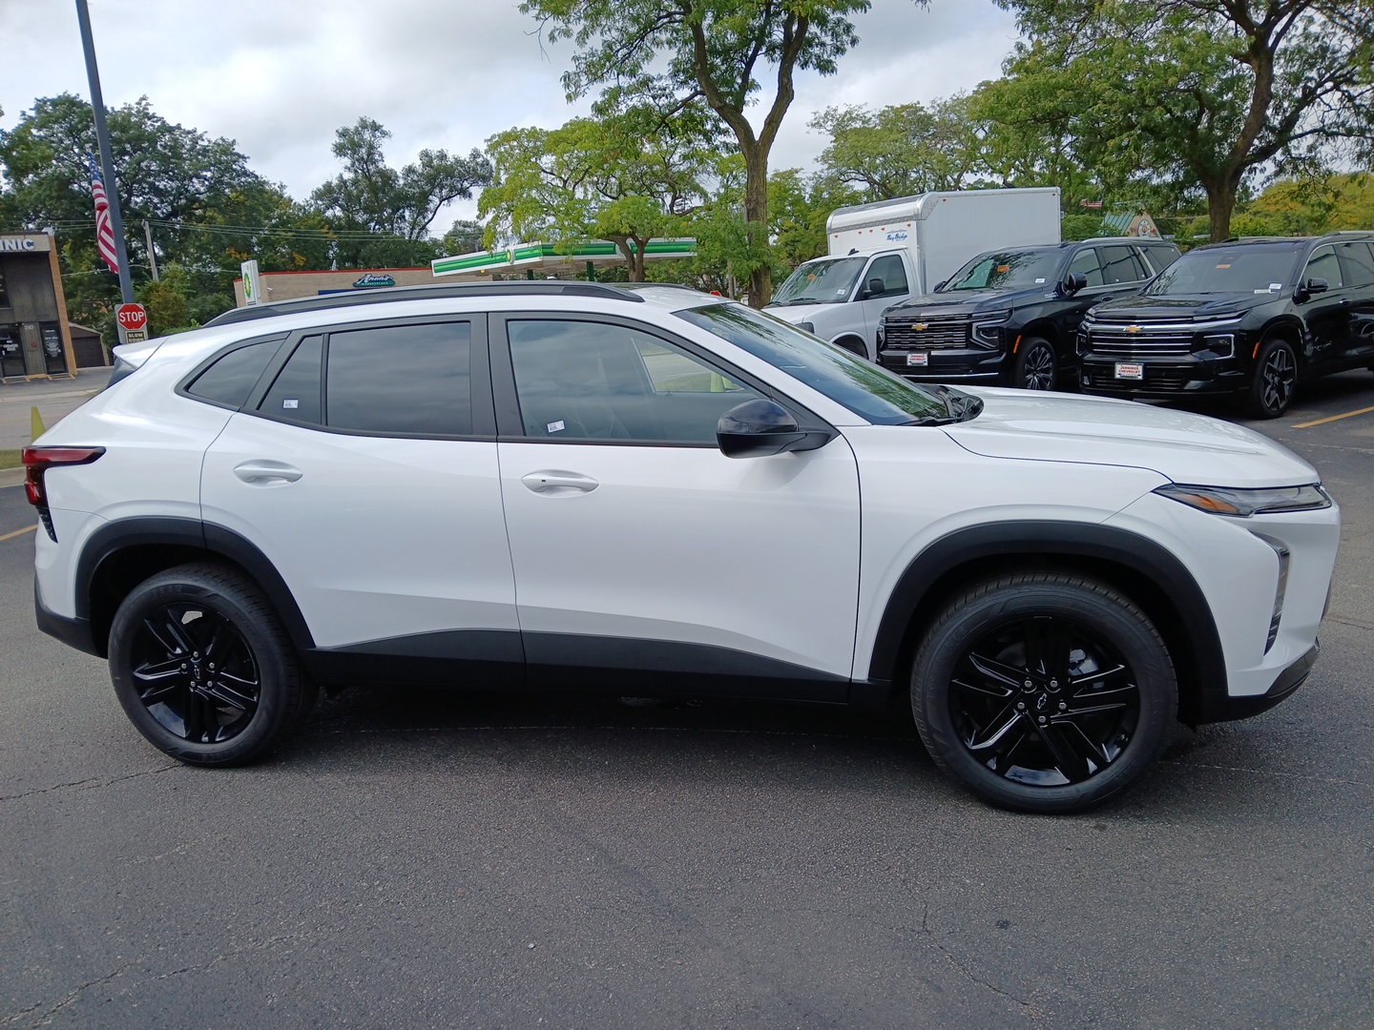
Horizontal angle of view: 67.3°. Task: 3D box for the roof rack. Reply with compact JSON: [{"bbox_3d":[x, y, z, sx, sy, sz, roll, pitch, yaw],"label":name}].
[{"bbox_3d":[-0.909,-0.696,3.379,1.600,0.095,0.085,0,11,13],"label":"roof rack"}]

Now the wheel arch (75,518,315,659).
[{"bbox_3d":[-1.640,0.223,3.452,0.910,0.475,0.160,0,11,13],"label":"wheel arch"}]

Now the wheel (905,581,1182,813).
[{"bbox_3d":[1.004,0.491,2.930,0.700,0.700,0.230,1,12,17],"label":"wheel"}]

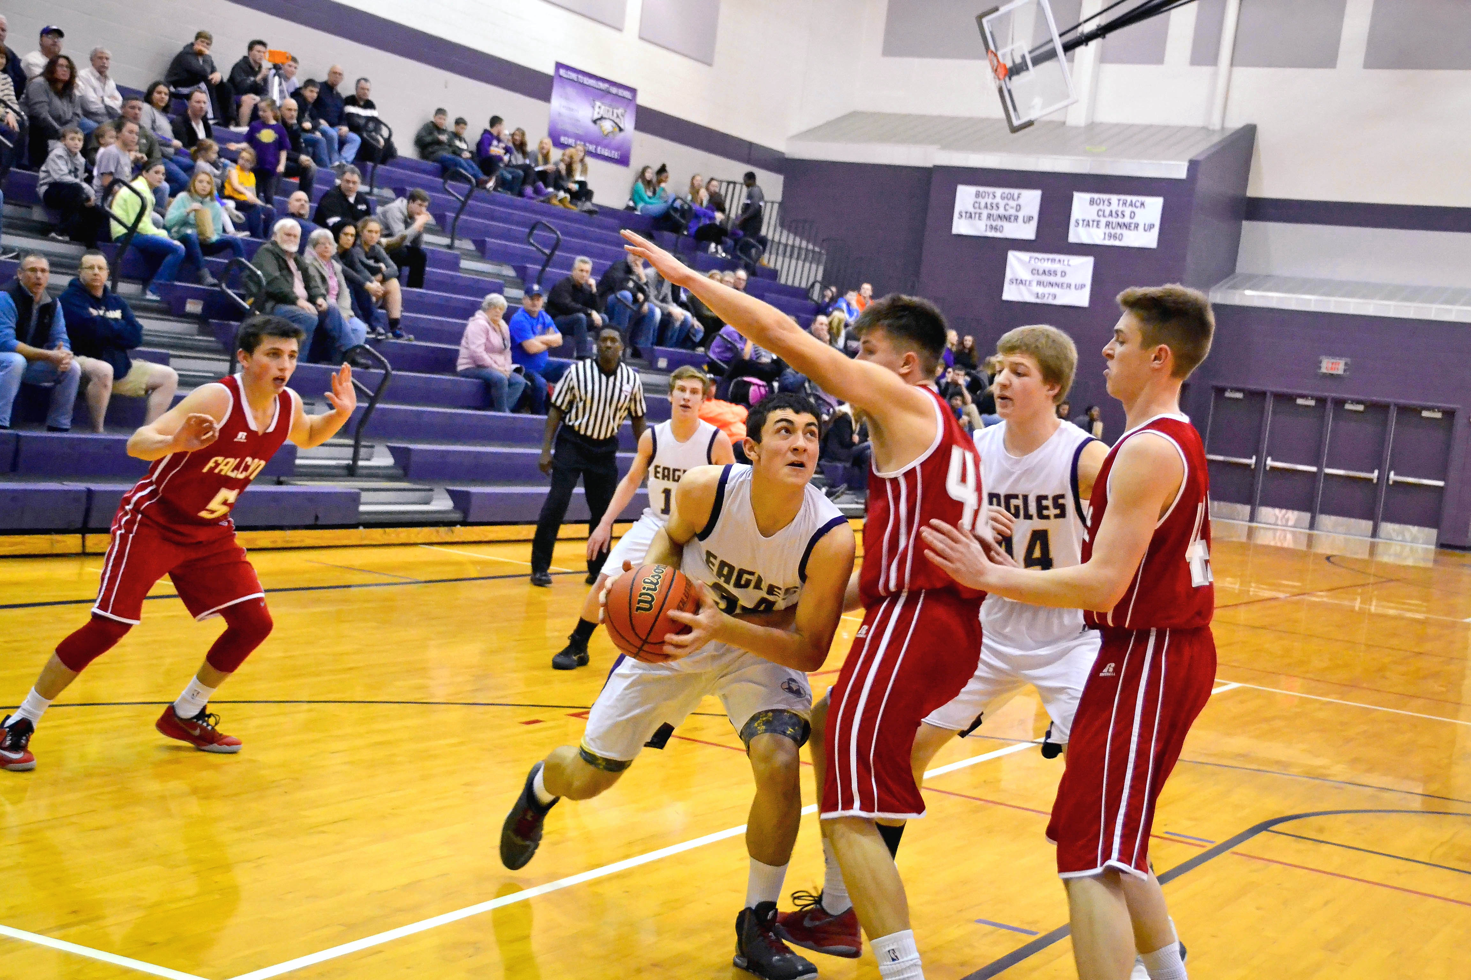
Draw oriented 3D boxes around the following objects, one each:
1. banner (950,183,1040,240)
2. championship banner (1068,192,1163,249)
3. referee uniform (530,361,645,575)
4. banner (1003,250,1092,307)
[{"bbox_3d":[4.397,-4.667,35.019,1.509,0.834,0.020,8,3,28],"label":"banner"},{"bbox_3d":[6.219,-4.409,34.053,1.518,0.834,0.020,8,3,28],"label":"championship banner"},{"bbox_3d":[-0.959,-0.126,13.850,0.630,1.560,0.380,6,3,-7],"label":"referee uniform"},{"bbox_3d":[5.199,-3.504,34.587,1.505,0.828,0.020,8,3,28],"label":"banner"}]

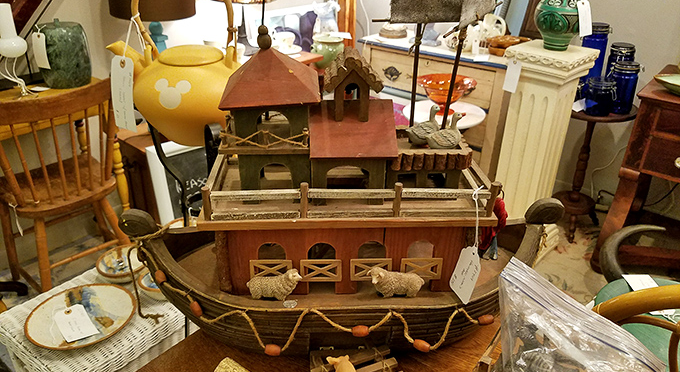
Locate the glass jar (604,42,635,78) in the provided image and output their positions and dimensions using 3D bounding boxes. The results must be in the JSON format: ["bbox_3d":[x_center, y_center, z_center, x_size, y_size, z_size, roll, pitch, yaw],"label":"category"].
[{"bbox_3d":[1.224,-0.489,2.252,0.102,0.255,0.105,2,28,0],"label":"glass jar"}]

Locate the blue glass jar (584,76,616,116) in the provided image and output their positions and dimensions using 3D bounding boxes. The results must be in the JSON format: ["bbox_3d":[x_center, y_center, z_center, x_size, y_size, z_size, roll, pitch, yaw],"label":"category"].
[{"bbox_3d":[1.105,-0.381,2.164,0.105,0.147,0.105,2,28,0],"label":"blue glass jar"}]

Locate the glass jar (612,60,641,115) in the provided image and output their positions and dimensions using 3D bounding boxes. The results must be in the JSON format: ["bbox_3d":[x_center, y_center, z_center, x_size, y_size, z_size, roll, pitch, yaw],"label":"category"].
[{"bbox_3d":[1.208,-0.415,2.170,0.102,0.205,0.105,2,28,0],"label":"glass jar"}]

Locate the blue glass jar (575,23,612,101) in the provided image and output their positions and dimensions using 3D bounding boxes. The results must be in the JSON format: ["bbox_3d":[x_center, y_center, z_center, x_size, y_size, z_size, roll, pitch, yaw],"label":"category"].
[{"bbox_3d":[1.091,-0.533,2.247,0.102,0.330,0.105,2,28,0],"label":"blue glass jar"}]

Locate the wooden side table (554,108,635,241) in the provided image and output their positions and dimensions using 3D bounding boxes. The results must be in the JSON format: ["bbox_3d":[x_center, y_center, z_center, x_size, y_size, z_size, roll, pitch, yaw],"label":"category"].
[{"bbox_3d":[1.134,-0.060,2.409,0.350,0.650,0.350,2,28,0],"label":"wooden side table"}]

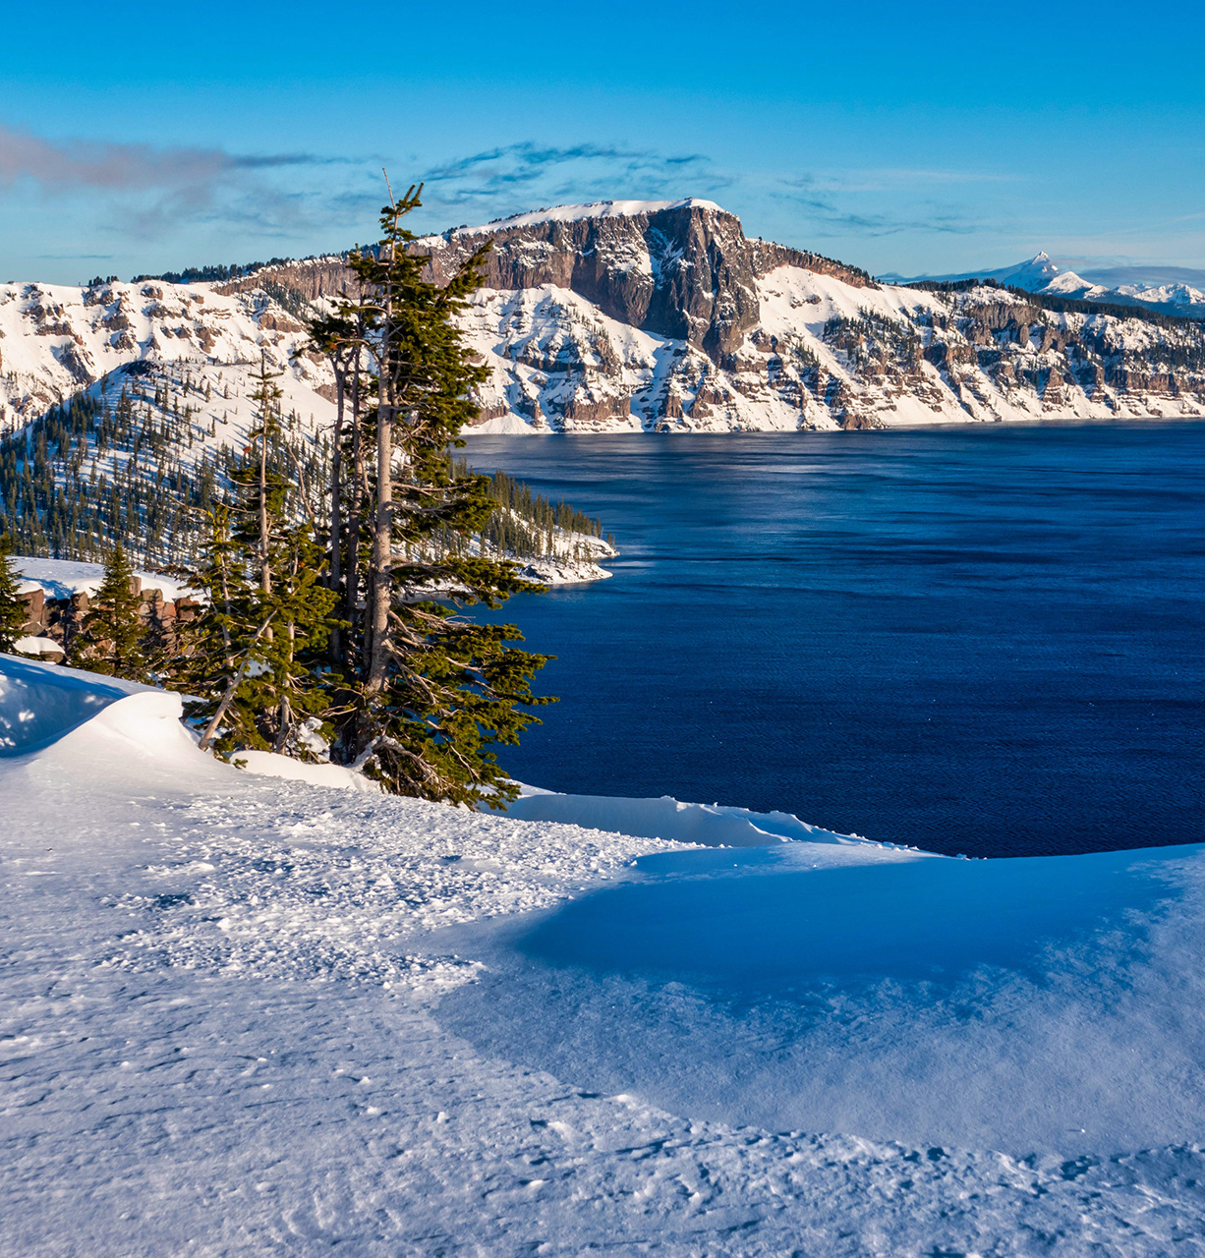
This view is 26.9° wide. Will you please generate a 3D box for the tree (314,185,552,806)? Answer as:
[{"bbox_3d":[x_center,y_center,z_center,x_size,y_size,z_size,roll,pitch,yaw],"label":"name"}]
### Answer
[{"bbox_3d":[-1.478,-1.130,22.030,2.100,5.350,2.000,0,7,0],"label":"tree"}]

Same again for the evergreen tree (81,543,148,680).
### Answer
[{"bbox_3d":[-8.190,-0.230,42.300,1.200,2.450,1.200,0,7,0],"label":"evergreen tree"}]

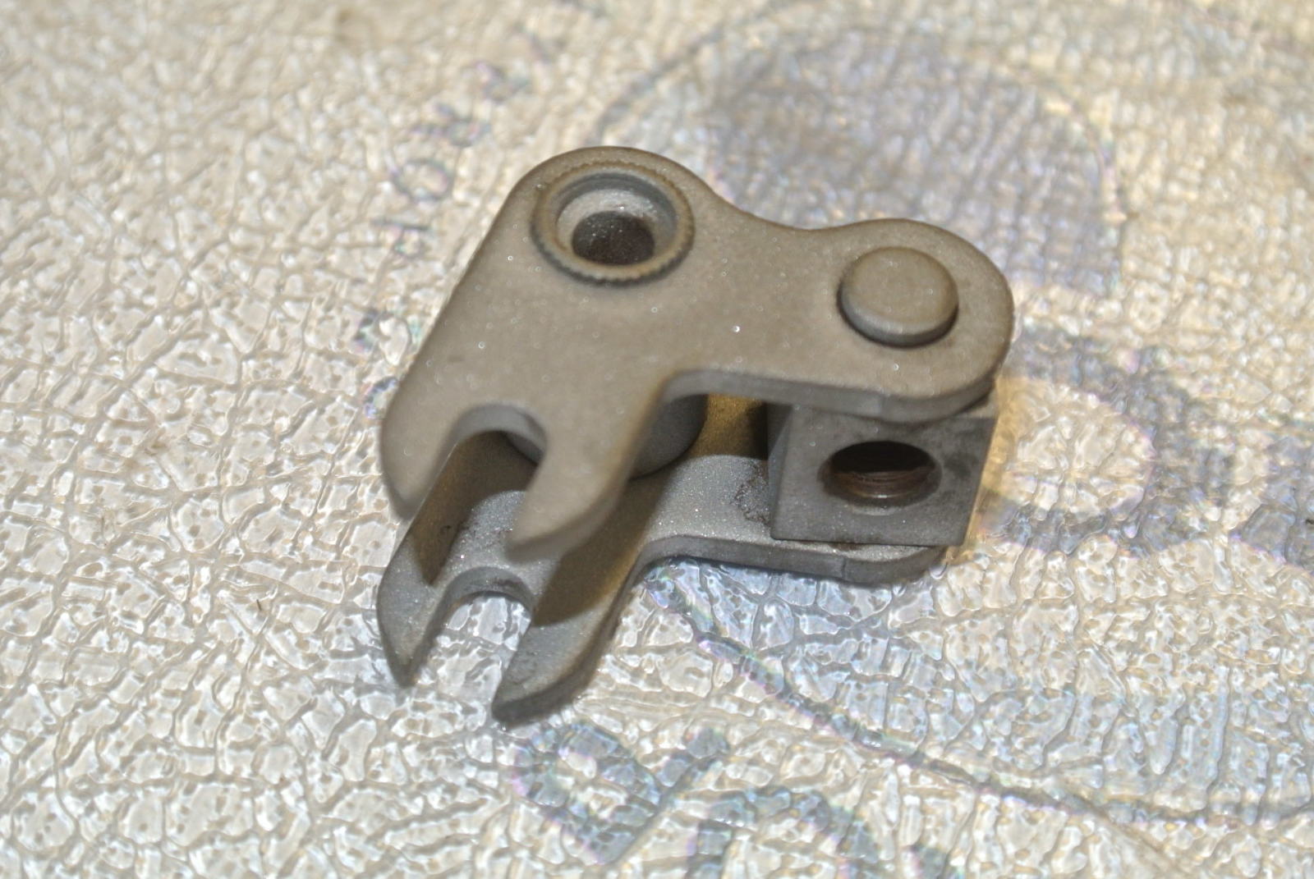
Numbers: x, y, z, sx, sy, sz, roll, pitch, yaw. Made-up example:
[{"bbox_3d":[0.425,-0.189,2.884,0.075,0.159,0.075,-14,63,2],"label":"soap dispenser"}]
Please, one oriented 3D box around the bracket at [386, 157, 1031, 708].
[{"bbox_3d":[0.003,0.002,0.267,0.047,0.030,0.048,19,53,9],"label":"bracket"}]

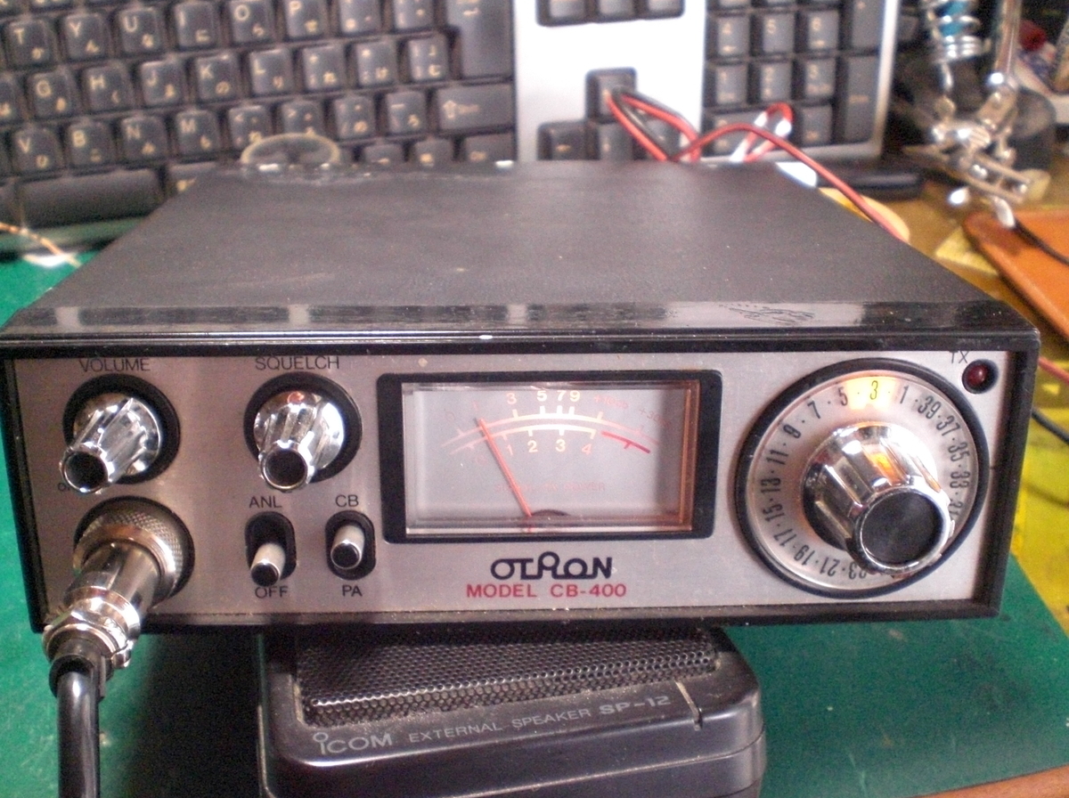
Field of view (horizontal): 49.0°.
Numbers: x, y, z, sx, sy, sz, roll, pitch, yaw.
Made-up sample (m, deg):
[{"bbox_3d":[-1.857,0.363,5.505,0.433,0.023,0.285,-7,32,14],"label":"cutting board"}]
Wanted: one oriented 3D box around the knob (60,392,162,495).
[{"bbox_3d":[-0.071,0.009,0.194,0.015,0.015,0.017,0,20,-3],"label":"knob"}]

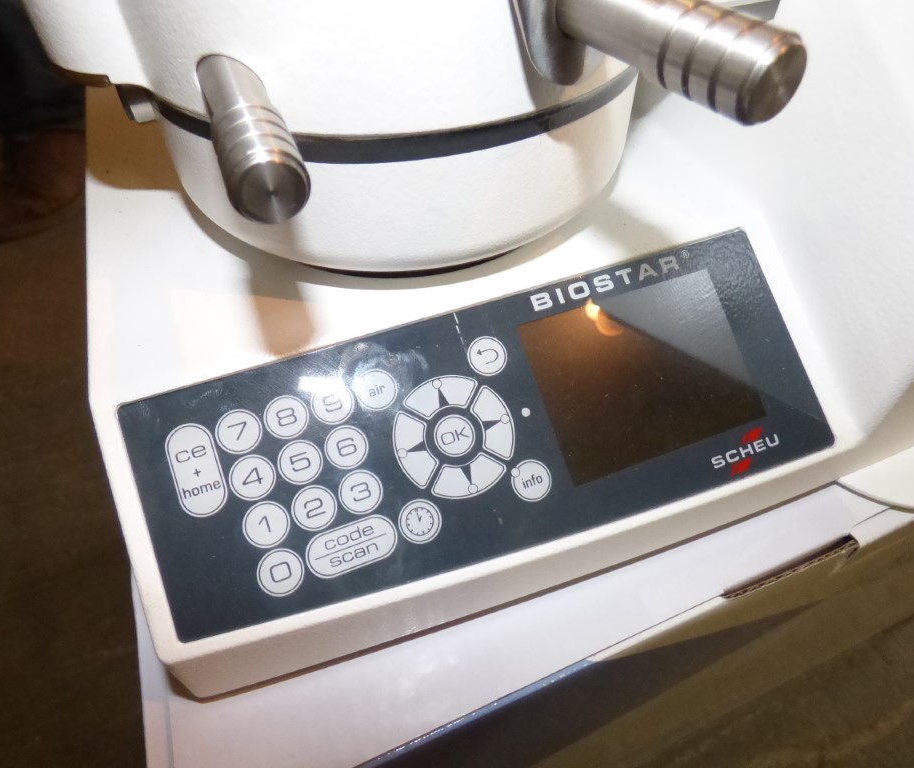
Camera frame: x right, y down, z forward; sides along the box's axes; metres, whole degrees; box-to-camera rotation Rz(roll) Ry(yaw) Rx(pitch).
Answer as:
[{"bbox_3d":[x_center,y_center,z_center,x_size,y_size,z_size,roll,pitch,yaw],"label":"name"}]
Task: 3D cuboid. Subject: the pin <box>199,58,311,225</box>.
[{"bbox_3d":[-0.057,-0.071,0.163,0.020,0.020,0.072,-21,52,-8],"label":"pin"}]

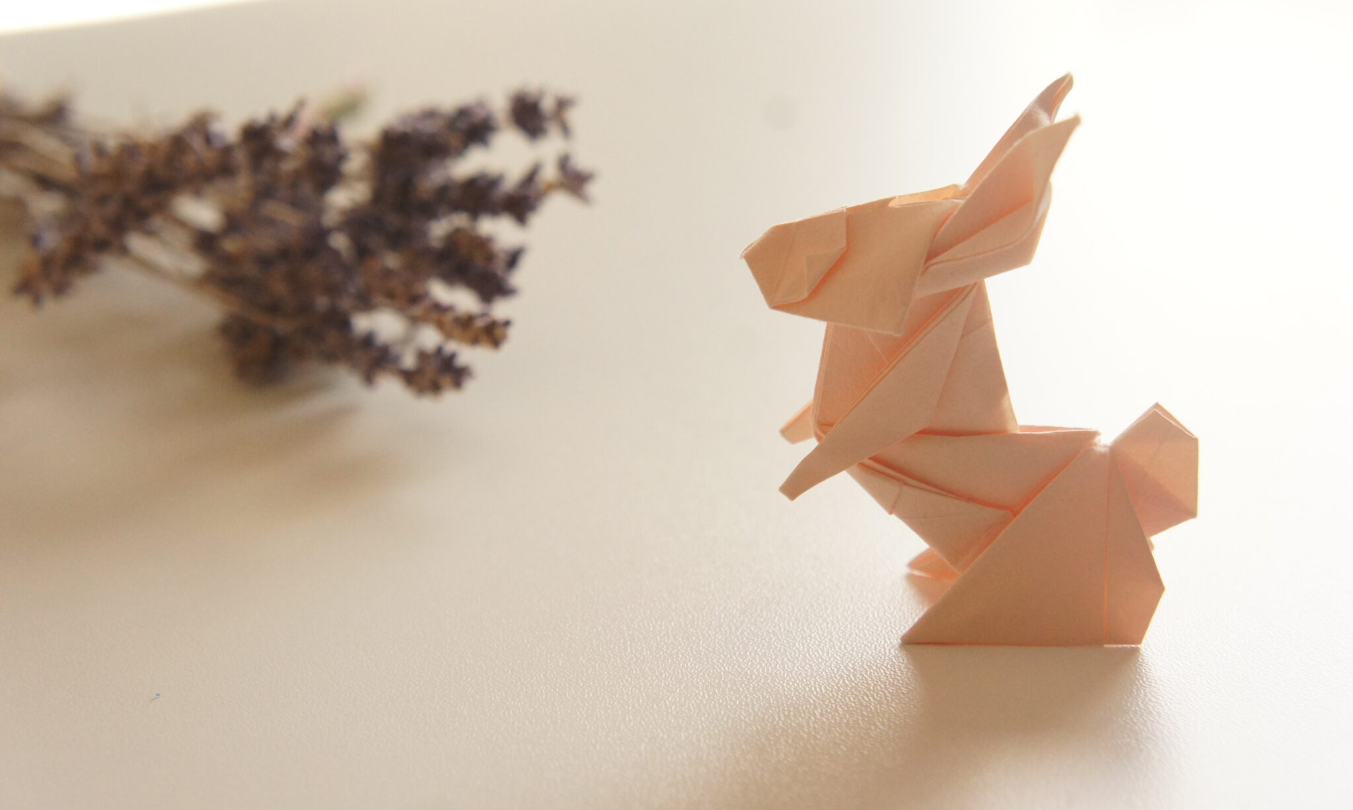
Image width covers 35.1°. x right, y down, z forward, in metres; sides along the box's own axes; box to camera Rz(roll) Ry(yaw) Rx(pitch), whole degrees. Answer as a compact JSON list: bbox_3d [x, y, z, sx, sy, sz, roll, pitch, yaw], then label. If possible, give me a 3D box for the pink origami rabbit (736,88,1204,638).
[{"bbox_3d":[0.039,-0.006,0.284,0.062,0.074,0.024,3,23,7],"label":"pink origami rabbit"}]

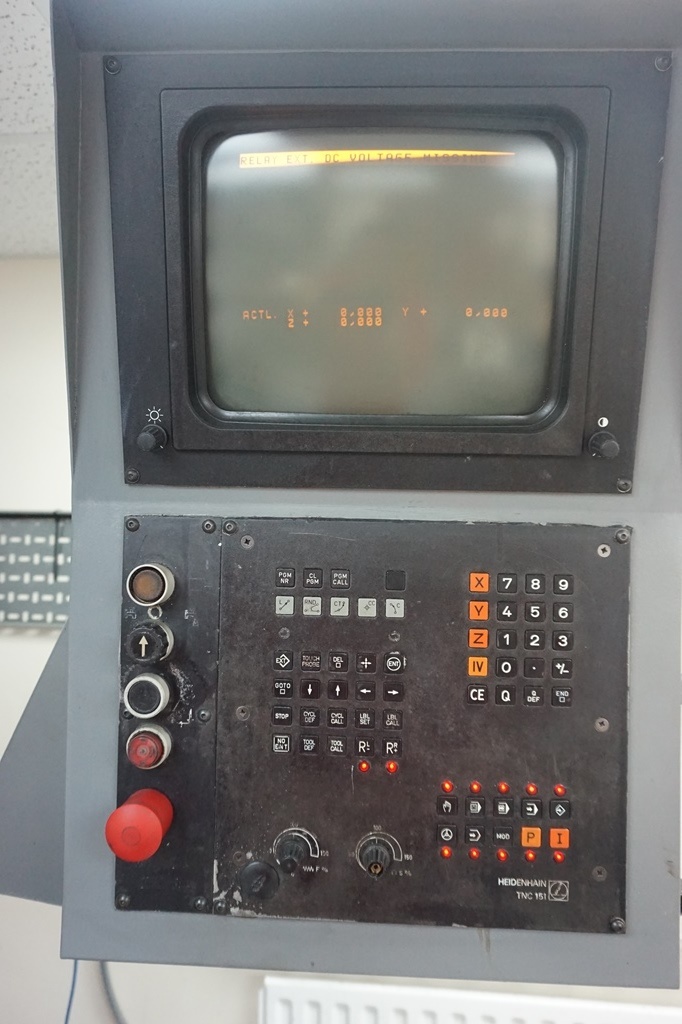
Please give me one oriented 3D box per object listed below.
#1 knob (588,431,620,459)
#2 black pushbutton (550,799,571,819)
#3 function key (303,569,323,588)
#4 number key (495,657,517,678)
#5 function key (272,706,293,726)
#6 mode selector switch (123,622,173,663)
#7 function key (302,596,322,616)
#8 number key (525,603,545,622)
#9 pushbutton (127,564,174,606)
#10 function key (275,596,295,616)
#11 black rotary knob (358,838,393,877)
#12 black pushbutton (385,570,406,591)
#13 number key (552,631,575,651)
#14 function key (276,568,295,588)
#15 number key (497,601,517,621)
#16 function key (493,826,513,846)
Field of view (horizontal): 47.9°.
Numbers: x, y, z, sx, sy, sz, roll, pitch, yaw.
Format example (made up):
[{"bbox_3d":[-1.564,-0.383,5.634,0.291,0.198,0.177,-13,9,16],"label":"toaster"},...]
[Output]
[{"bbox_3d":[0.177,-0.043,0.512,0.018,0.018,0.018,1,12,2],"label":"knob"},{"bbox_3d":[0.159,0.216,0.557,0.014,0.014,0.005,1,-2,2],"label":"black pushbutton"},{"bbox_3d":[-0.020,0.047,0.543,0.013,0.013,0.005,1,-1,2],"label":"function key"},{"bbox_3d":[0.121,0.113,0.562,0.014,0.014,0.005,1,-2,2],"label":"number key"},{"bbox_3d":[-0.040,0.141,0.531,0.013,0.013,0.004,1,-2,2],"label":"function key"},{"bbox_3d":[-0.132,0.091,0.531,0.028,0.028,0.024,1,-1,3],"label":"mode selector switch"},{"bbox_3d":[-0.020,0.066,0.537,0.013,0.013,0.006,1,-1,3],"label":"function key"},{"bbox_3d":[0.134,0.069,0.530,0.013,0.013,0.006,1,-1,3],"label":"number key"},{"bbox_3d":[-0.132,0.050,0.534,0.028,0.028,0.019,1,-1,3],"label":"pushbutton"},{"bbox_3d":[-0.039,0.066,0.538,0.013,0.013,0.006,1,-1,3],"label":"function key"},{"bbox_3d":[0.025,0.239,0.527,0.021,0.021,0.022,1,-1,2],"label":"black rotary knob"},{"bbox_3d":[0.038,0.048,0.535,0.013,0.013,0.006,1,-1,3],"label":"black pushbutton"},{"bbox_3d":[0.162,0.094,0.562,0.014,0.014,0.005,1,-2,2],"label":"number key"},{"bbox_3d":[-0.039,0.047,0.544,0.013,0.013,0.005,1,-1,2],"label":"function key"},{"bbox_3d":[0.116,0.070,0.537,0.013,0.013,0.005,1,-1,2],"label":"number key"},{"bbox_3d":[0.111,0.221,0.524,0.013,0.013,0.004,1,-2,2],"label":"function key"}]

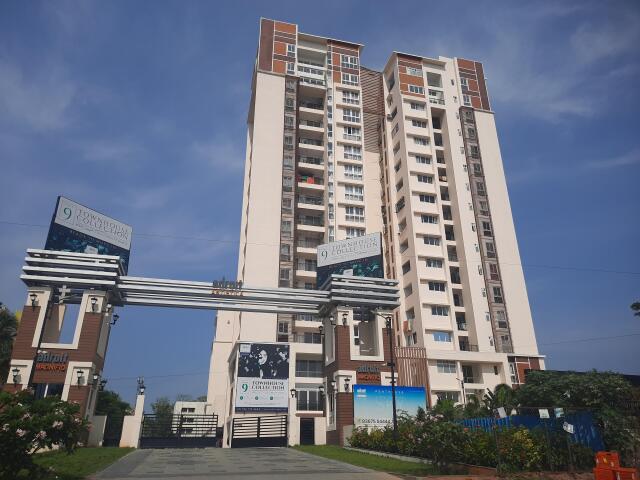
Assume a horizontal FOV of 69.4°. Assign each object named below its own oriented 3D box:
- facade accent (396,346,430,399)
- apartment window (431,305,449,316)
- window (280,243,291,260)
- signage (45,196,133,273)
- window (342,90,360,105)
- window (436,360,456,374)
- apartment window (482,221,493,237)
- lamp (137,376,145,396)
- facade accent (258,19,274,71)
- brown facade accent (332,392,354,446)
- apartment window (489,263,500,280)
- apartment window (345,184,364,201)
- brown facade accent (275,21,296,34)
[{"bbox_3d":[9.498,14.073,48.062,3.990,5.770,0.500,6,-24,-13],"label":"facade accent"},{"bbox_3d":[14.261,8.479,55.052,2.225,1.274,0.200,6,-24,-14],"label":"apartment window"},{"bbox_3d":[-3.936,1.398,52.671,0.995,1.997,0.150,6,-24,-13],"label":"window"},{"bbox_3d":[-17.504,-0.035,35.483,0.300,4.450,6.400,-13,-27,28],"label":"signage"},{"bbox_3d":[4.346,-19.835,64.642,2.434,2.391,0.200,6,-24,-13],"label":"window"},{"bbox_3d":[14.209,14.242,51.805,2.299,1.398,0.150,6,-24,-13],"label":"window"},{"bbox_3d":[22.104,-1.431,60.948,1.149,2.122,0.150,6,-24,-13],"label":"apartment window"},{"bbox_3d":[-12.475,10.137,32.159,0.500,1.230,0.500,6,-24,-13],"label":"lamp"},{"bbox_3d":[-7.254,-26.759,63.353,1.840,9.340,0.150,6,-25,-13],"label":"facade accent"},{"bbox_3d":[1.671,12.588,32.488,1.385,3.513,0.600,6,-24,-13],"label":"brown facade accent"},{"bbox_3d":[21.901,4.051,58.042,1.110,2.190,0.200,6,-25,-13],"label":"apartment window"},{"bbox_3d":[4.328,-5.862,57.793,2.430,2.250,0.200,6,-25,-13],"label":"apartment window"},{"bbox_3d":[-4.836,-30.074,65.517,3.050,1.870,0.150,6,-25,-13],"label":"brown facade accent"}]

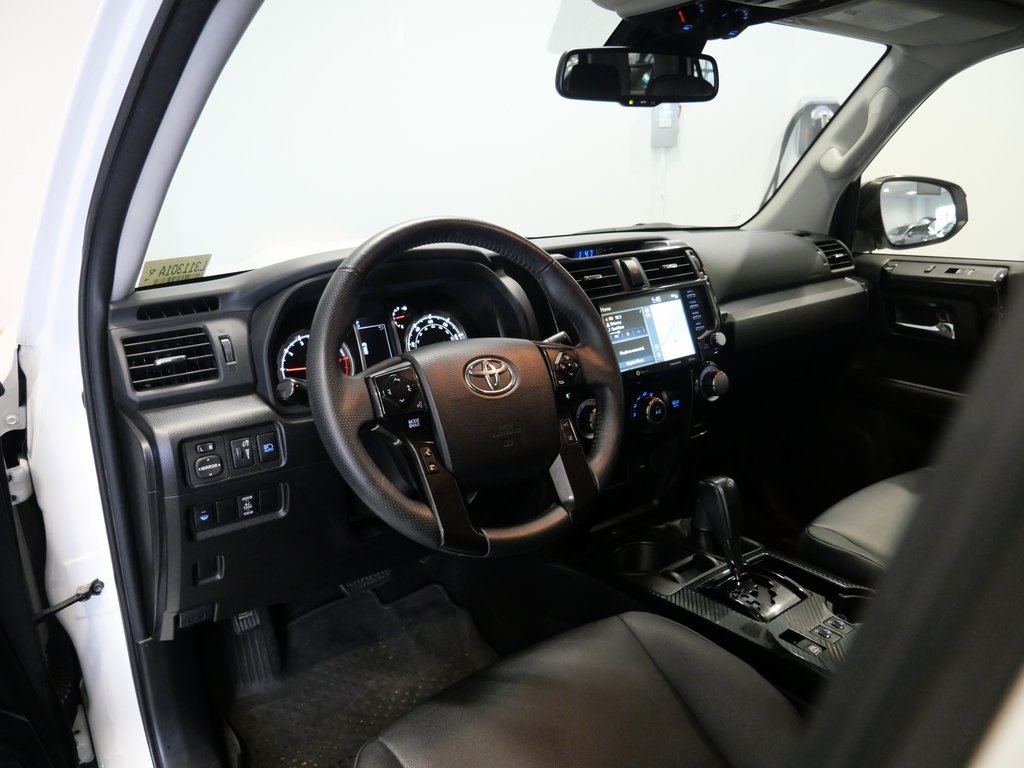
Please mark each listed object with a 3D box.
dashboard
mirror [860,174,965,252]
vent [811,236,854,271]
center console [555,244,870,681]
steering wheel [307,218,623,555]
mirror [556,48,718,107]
[{"bbox_3d":[0.087,-0.072,1.285,1.460,0.460,0.490,-13,19,-31],"label":"dashboard"},{"bbox_3d":[0.938,-0.407,1.696,0.245,0.180,0.140,-7,16,-14],"label":"mirror"},{"bbox_3d":[0.679,-0.270,1.518,0.100,0.073,0.042,-13,-6,-31],"label":"vent"},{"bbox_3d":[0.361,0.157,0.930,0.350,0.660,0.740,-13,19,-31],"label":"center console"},{"bbox_3d":[-0.045,0.001,0.816,0.385,0.385,0.100,-9,-9,-31],"label":"steering wheel"},{"bbox_3d":[0.174,-0.439,1.020,0.255,0.075,0.045,-8,14,-19],"label":"mirror"}]

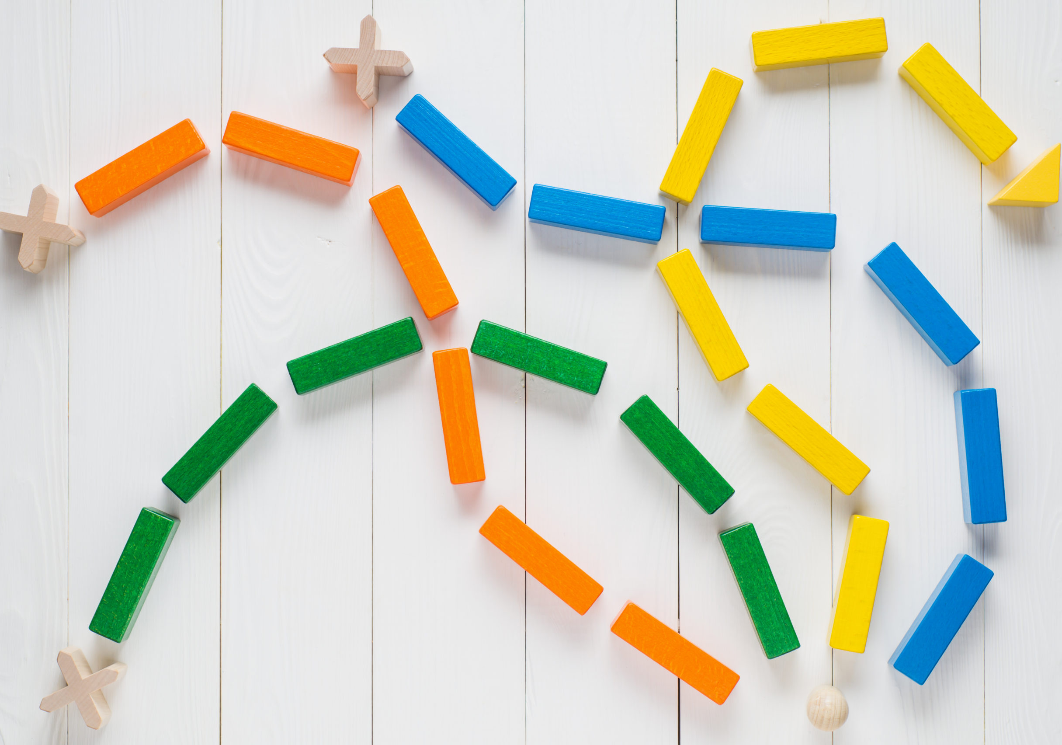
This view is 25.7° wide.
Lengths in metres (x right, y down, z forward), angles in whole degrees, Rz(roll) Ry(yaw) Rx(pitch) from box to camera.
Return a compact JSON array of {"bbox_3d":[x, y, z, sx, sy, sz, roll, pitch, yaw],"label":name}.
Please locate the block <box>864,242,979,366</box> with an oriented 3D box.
[{"bbox_3d":[0.220,-0.038,1.313,0.020,0.021,0.075,-40,89,-1],"label":"block"}]

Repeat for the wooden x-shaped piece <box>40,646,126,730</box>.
[{"bbox_3d":[-0.249,0.176,1.300,0.035,0.030,0.033,20,89,1],"label":"wooden x-shaped piece"}]

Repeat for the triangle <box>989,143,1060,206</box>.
[{"bbox_3d":[0.277,-0.111,1.311,0.033,0.030,0.033,3,88,0],"label":"triangle"}]

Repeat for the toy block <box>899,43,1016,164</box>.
[{"bbox_3d":[0.241,-0.151,1.317,0.020,0.021,0.075,-43,89,-2],"label":"toy block"}]

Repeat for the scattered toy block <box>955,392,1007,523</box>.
[{"bbox_3d":[0.252,0.047,1.310,0.020,0.021,0.075,-5,88,0],"label":"scattered toy block"}]

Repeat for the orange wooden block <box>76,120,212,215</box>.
[{"bbox_3d":[-0.216,-0.114,1.299,0.075,0.020,0.020,-30,89,-1],"label":"orange wooden block"}]

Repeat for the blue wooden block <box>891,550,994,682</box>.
[{"bbox_3d":[0.229,0.137,1.301,0.020,0.021,0.075,33,89,1],"label":"blue wooden block"}]

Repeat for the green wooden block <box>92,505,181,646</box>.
[{"bbox_3d":[-0.220,0.112,1.293,0.020,0.020,0.075,24,89,1],"label":"green wooden block"}]

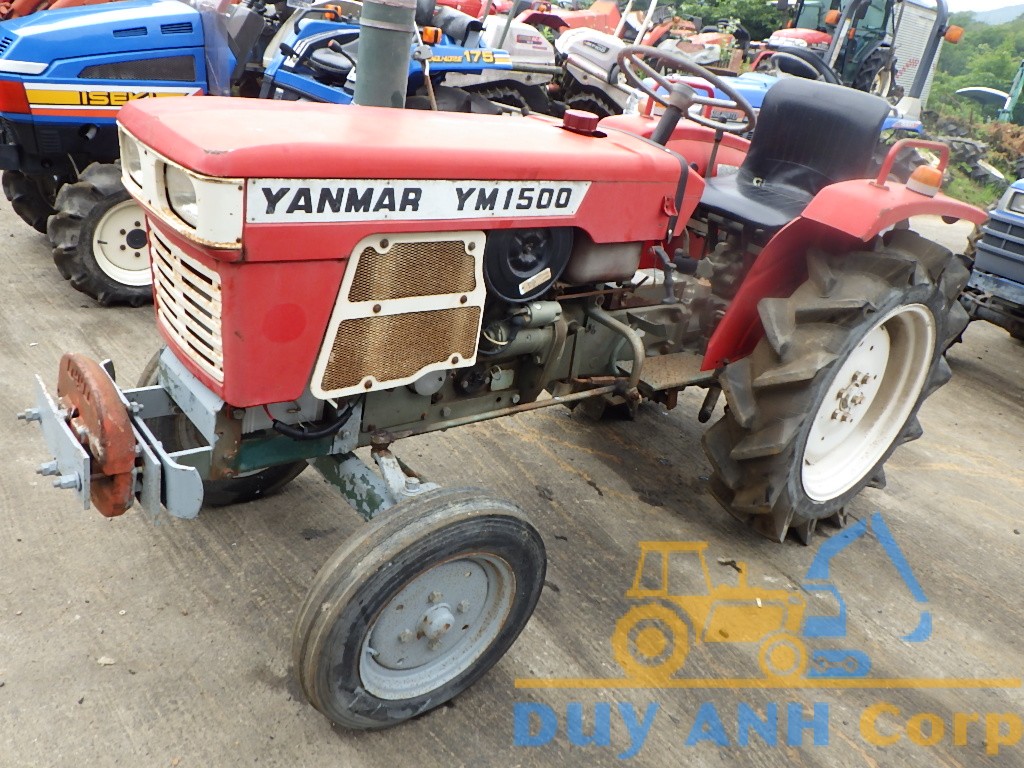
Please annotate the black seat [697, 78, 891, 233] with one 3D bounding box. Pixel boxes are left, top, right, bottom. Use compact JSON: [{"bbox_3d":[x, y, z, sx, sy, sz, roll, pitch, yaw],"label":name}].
[{"bbox_3d":[0.735,-0.651,2.328,0.490,0.375,0.430,-10,32,-38],"label":"black seat"}]

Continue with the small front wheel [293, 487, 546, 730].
[{"bbox_3d":[-0.157,0.430,1.562,0.535,0.535,0.108,-9,32,-37],"label":"small front wheel"}]

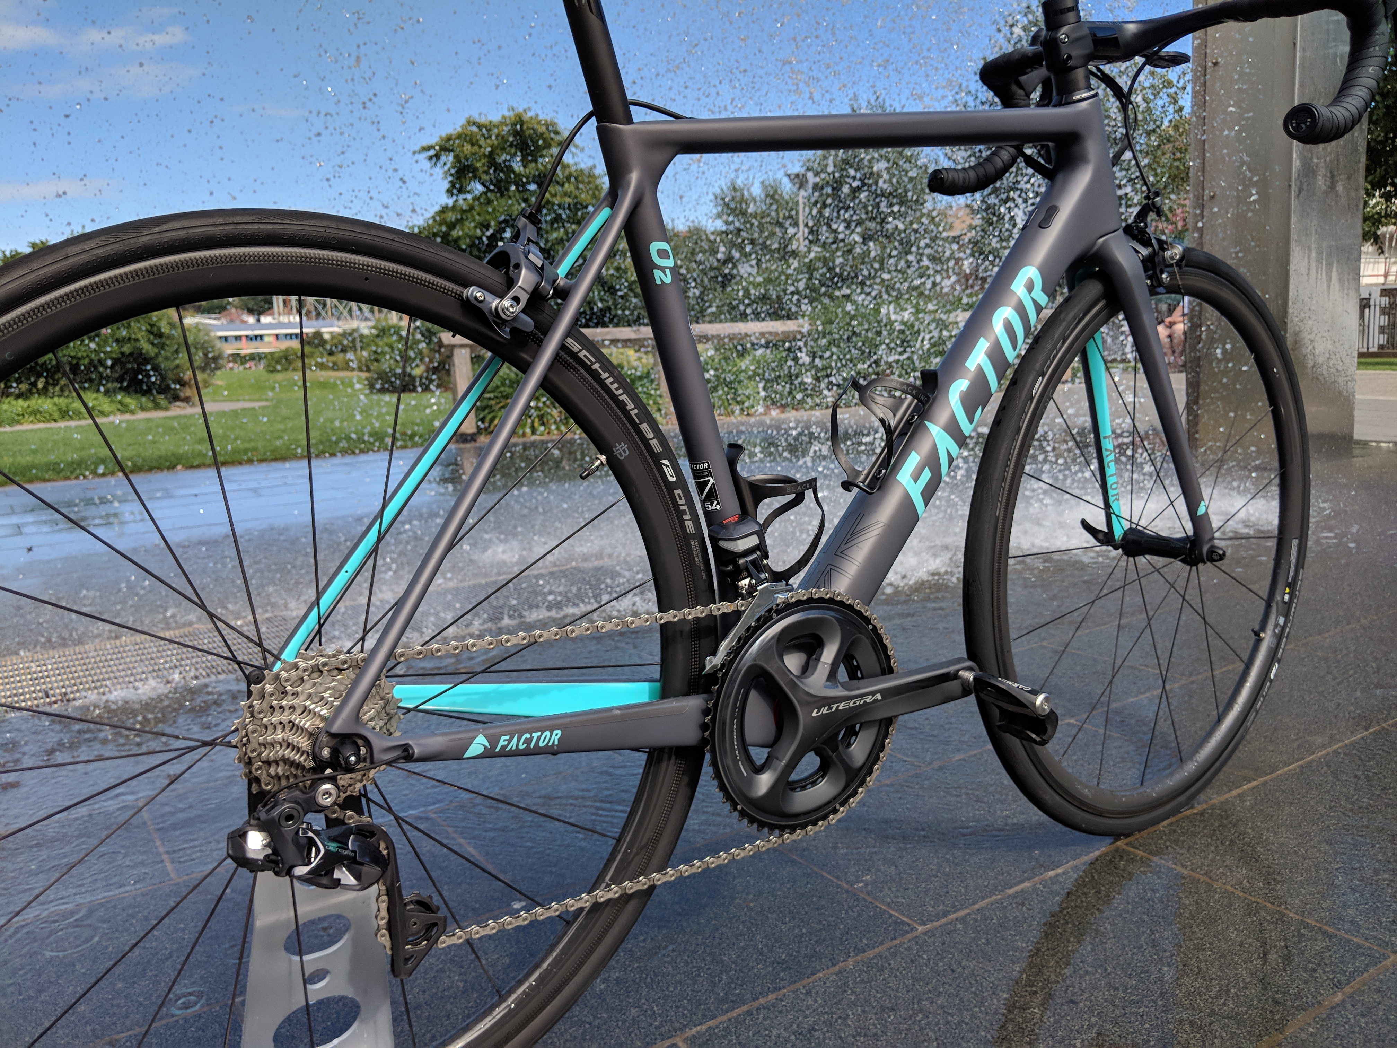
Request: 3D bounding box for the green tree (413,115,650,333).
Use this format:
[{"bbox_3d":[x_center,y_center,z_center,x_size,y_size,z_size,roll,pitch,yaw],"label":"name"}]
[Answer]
[{"bbox_3d":[-3.075,-5.319,20.000,4.200,4.600,4.100,-2,8,0],"label":"green tree"}]

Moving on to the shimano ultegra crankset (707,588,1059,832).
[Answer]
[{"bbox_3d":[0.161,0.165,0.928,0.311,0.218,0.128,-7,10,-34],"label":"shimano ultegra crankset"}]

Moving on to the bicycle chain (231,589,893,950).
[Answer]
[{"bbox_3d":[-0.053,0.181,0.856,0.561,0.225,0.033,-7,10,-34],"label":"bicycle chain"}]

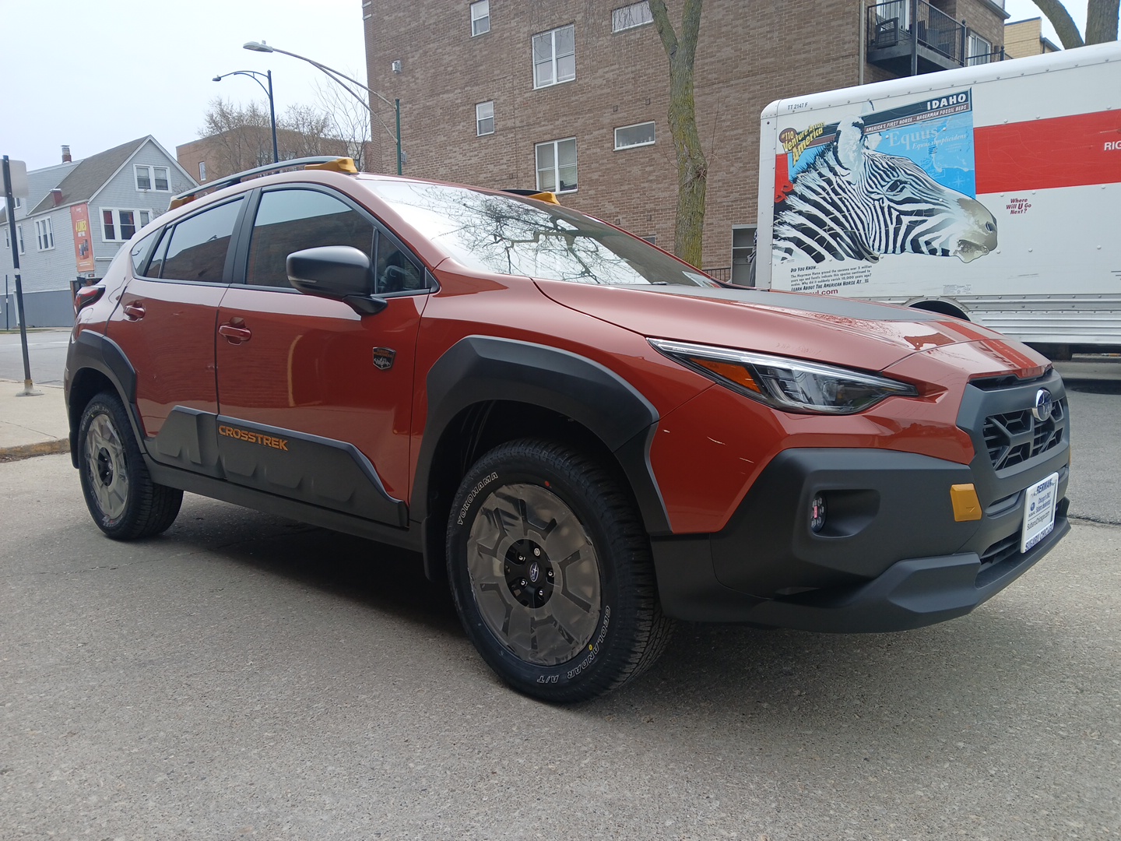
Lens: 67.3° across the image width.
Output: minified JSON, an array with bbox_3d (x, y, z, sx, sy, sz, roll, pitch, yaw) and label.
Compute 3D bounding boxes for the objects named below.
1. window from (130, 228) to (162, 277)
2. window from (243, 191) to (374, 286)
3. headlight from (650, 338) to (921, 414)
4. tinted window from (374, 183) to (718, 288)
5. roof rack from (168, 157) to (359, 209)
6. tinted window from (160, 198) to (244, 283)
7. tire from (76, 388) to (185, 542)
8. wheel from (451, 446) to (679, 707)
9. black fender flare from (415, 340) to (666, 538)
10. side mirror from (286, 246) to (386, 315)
[{"bbox_3d":[-1.909,-0.771,3.871,0.050,0.240,0.340,19,-8,-42],"label":"window"},{"bbox_3d":[-0.896,-0.672,2.991,0.840,0.400,0.050,5,-10,40],"label":"window"},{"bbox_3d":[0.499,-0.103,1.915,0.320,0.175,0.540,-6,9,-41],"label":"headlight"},{"bbox_3d":[-0.002,-0.651,3.172,0.900,0.120,1.380,40,29,30],"label":"tinted window"},{"bbox_3d":[-1.296,-0.985,3.502,1.500,0.110,0.080,5,9,40],"label":"roof rack"},{"bbox_3d":[-1.513,-0.739,3.527,0.630,0.360,0.050,6,-10,43],"label":"tinted window"},{"bbox_3d":[-2.039,0.206,3.991,0.700,0.700,0.235,5,9,40],"label":"tire"},{"bbox_3d":[-0.006,0.388,2.271,0.700,0.700,0.235,5,9,39],"label":"wheel"},{"bbox_3d":[-0.076,0.058,2.191,0.920,0.550,0.120,5,9,40],"label":"black fender flare"},{"bbox_3d":[-0.678,-0.426,2.569,0.210,0.200,0.250,5,9,40],"label":"side mirror"}]

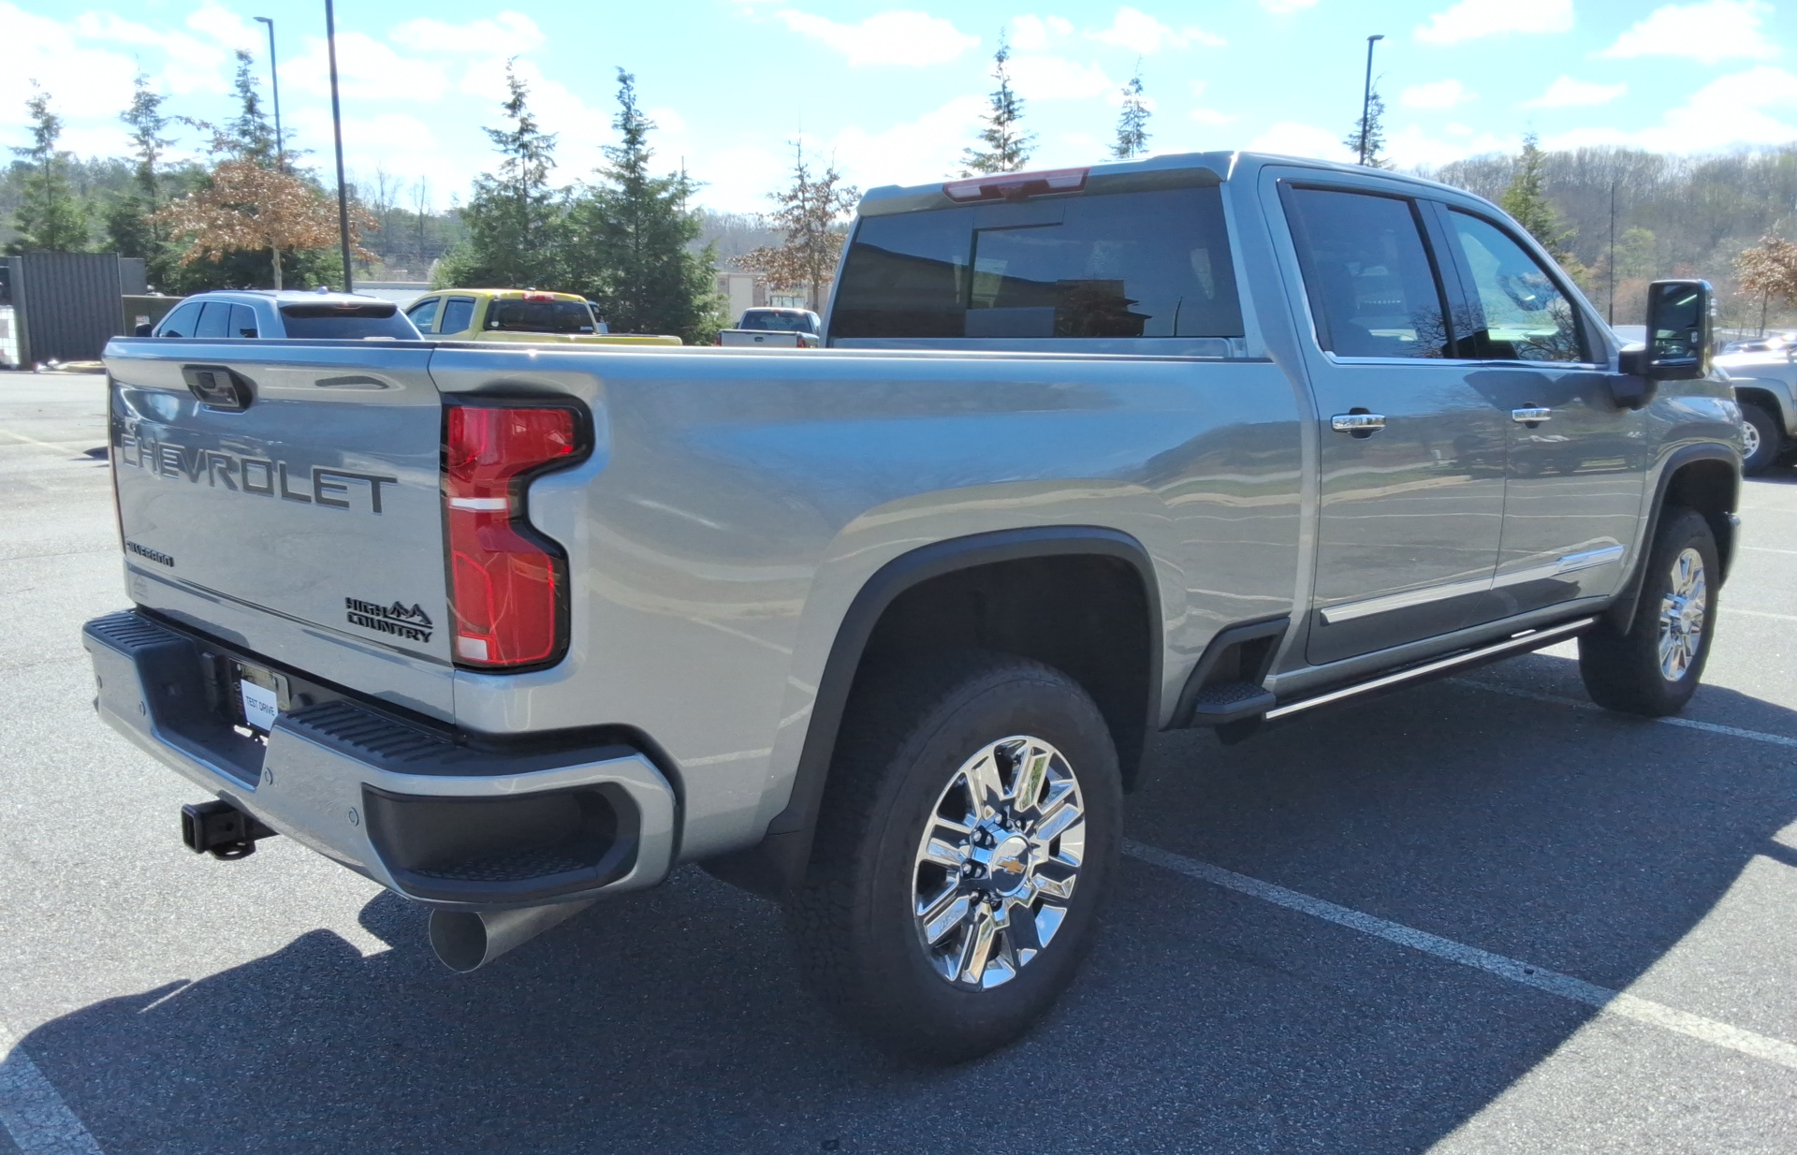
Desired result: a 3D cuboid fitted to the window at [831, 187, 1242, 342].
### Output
[{"bbox_3d":[0.341,-0.884,4.197,0.070,0.390,1.570,1,6,-45],"label":"window"}]

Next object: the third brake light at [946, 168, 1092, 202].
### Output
[{"bbox_3d":[0.351,-1.142,4.242,0.085,0.078,0.520,-9,14,-43],"label":"third brake light"}]

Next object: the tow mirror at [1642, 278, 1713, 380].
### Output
[{"bbox_3d":[2.598,-0.828,4.841,0.140,0.335,0.195,-9,14,-43],"label":"tow mirror"}]

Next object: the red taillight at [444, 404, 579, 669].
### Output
[{"bbox_3d":[-0.589,-0.056,2.235,0.170,0.435,0.200,-9,14,-43],"label":"red taillight"}]

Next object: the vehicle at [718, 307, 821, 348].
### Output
[{"bbox_3d":[-2.781,-5.473,34.901,1.960,1.860,5.700,1,10,5],"label":"vehicle"}]

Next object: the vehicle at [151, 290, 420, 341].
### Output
[{"bbox_3d":[-7.154,-2.277,16.427,4.900,1.790,1.950,10,14,43],"label":"vehicle"}]

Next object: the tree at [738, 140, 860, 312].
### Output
[{"bbox_3d":[-2.609,-8.480,39.027,3.500,6.286,3.500,0,10,-4],"label":"tree"}]

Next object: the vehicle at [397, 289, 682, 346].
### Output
[{"bbox_3d":[-4.989,-2.693,18.401,1.900,1.820,5.450,-10,14,-44],"label":"vehicle"}]

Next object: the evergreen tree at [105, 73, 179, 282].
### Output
[{"bbox_3d":[-19.249,-9.176,37.403,2.500,7.354,2.500,-5,11,-26],"label":"evergreen tree"}]

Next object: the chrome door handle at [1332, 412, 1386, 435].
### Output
[{"bbox_3d":[1.169,-0.392,3.681,0.260,0.046,0.050,-8,12,-44],"label":"chrome door handle"}]

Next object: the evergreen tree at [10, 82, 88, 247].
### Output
[{"bbox_3d":[-26.029,-10.748,44.536,3.300,8.500,3.300,-9,14,-44],"label":"evergreen tree"}]

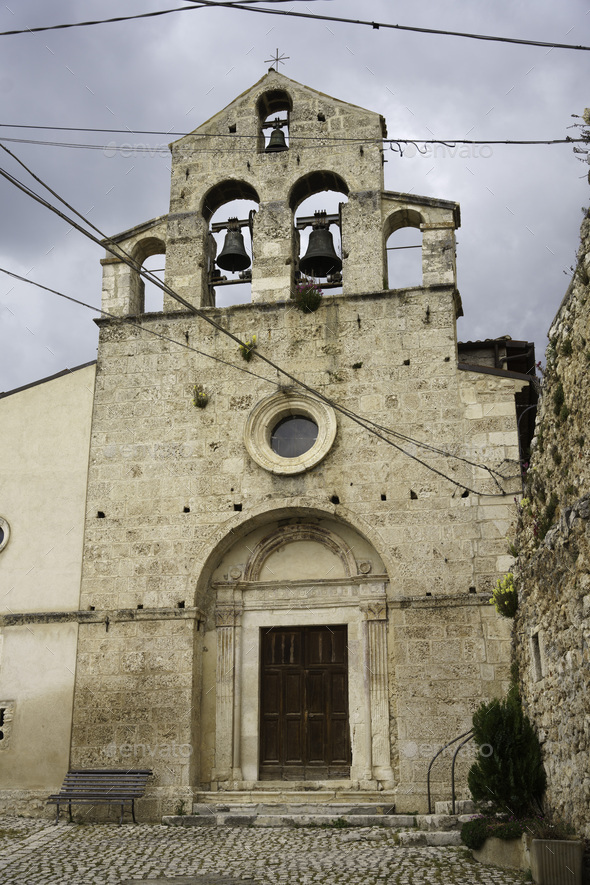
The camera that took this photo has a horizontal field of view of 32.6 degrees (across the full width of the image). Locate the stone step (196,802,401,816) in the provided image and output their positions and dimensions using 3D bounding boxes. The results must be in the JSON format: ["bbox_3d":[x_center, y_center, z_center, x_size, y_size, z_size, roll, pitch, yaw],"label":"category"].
[{"bbox_3d":[0.002,6.109,16.794,3.409,0.186,0.380,-4,-19,11],"label":"stone step"}]

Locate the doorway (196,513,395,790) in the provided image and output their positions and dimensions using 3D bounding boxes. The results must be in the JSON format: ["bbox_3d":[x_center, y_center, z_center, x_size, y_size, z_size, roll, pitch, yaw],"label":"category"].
[{"bbox_3d":[0.007,3.611,17.807,3.456,4.796,0.750,-4,-19,11],"label":"doorway"}]

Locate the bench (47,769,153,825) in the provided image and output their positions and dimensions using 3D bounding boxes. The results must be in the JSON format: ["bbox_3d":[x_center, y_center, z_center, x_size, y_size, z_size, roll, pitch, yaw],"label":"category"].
[{"bbox_3d":[-3.275,5.938,16.880,1.511,0.865,0.680,-4,-19,11],"label":"bench"}]

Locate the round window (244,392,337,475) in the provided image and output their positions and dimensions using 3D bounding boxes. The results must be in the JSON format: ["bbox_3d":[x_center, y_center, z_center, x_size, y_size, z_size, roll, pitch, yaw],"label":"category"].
[{"bbox_3d":[-0.059,-0.157,18.747,1.744,1.648,0.380,-4,-19,11],"label":"round window"}]

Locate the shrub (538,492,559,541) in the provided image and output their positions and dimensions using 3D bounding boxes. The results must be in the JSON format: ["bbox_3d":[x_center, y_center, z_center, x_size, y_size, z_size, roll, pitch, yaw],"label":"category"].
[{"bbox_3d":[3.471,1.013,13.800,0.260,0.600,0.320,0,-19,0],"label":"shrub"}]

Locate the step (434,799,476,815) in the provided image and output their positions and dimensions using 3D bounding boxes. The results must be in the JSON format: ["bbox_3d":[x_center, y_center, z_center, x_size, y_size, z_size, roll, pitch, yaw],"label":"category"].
[{"bbox_3d":[2.545,5.667,15.659,0.706,0.202,0.420,-4,-19,11],"label":"step"}]

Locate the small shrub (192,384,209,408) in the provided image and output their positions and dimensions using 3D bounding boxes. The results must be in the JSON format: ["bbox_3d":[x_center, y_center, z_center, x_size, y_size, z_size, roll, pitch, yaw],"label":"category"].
[{"bbox_3d":[-1.785,-0.850,19.038,0.290,0.420,0.260,-4,-19,11],"label":"small shrub"}]

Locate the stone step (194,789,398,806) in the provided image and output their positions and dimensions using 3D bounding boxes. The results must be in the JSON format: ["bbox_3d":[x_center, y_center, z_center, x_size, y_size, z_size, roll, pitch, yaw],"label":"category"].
[{"bbox_3d":[0.023,5.952,16.908,3.375,0.206,0.420,-4,-19,11],"label":"stone step"}]

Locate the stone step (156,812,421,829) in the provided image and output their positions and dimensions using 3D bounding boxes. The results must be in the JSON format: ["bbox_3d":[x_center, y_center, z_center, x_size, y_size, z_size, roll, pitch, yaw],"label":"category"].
[{"bbox_3d":[-0.094,6.099,16.258,4.134,0.194,0.420,-4,-19,11],"label":"stone step"}]

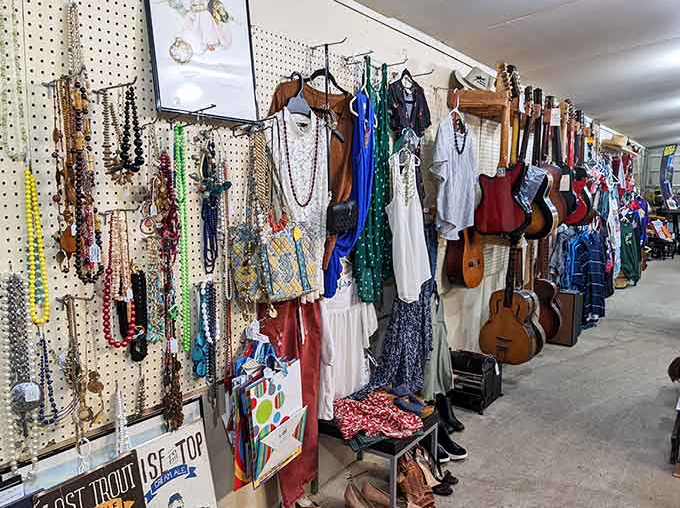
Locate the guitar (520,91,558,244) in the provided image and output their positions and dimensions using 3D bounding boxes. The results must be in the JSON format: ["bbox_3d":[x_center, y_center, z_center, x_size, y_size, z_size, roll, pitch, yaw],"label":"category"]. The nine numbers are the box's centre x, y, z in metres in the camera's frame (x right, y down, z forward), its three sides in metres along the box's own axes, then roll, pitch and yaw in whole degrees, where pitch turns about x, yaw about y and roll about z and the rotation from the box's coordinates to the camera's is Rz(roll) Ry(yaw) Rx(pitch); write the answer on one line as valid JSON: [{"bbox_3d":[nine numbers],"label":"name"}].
[{"bbox_3d":[1.233,-0.583,3.475,0.400,0.974,0.115,7,9,40],"label":"guitar"}]

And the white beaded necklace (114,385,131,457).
[{"bbox_3d":[-0.577,0.442,1.408,0.025,0.205,0.035,4,8,34],"label":"white beaded necklace"}]

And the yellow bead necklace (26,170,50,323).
[{"bbox_3d":[-0.683,-0.019,1.198,0.024,0.363,0.046,4,8,34],"label":"yellow bead necklace"}]

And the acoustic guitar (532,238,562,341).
[{"bbox_3d":[1.537,0.160,3.971,0.110,0.970,0.380,-7,9,-43],"label":"acoustic guitar"}]

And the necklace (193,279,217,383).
[{"bbox_3d":[-0.416,0.235,1.627,0.045,0.320,0.070,4,8,34],"label":"necklace"}]

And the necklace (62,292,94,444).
[{"bbox_3d":[-0.641,0.280,1.295,0.040,0.368,0.055,4,8,34],"label":"necklace"}]

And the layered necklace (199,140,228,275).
[{"bbox_3d":[-0.385,-0.147,1.613,0.050,0.412,0.085,4,8,34],"label":"layered necklace"}]

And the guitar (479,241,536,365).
[{"bbox_3d":[1.085,0.212,3.329,0.115,0.990,0.390,-4,9,-41],"label":"guitar"}]

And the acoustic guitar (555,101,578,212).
[{"bbox_3d":[1.819,-0.784,4.349,0.360,0.933,0.090,5,9,42],"label":"acoustic guitar"}]

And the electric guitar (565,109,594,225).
[{"bbox_3d":[2.088,-0.753,4.658,0.335,1.003,0.060,5,9,42],"label":"electric guitar"}]

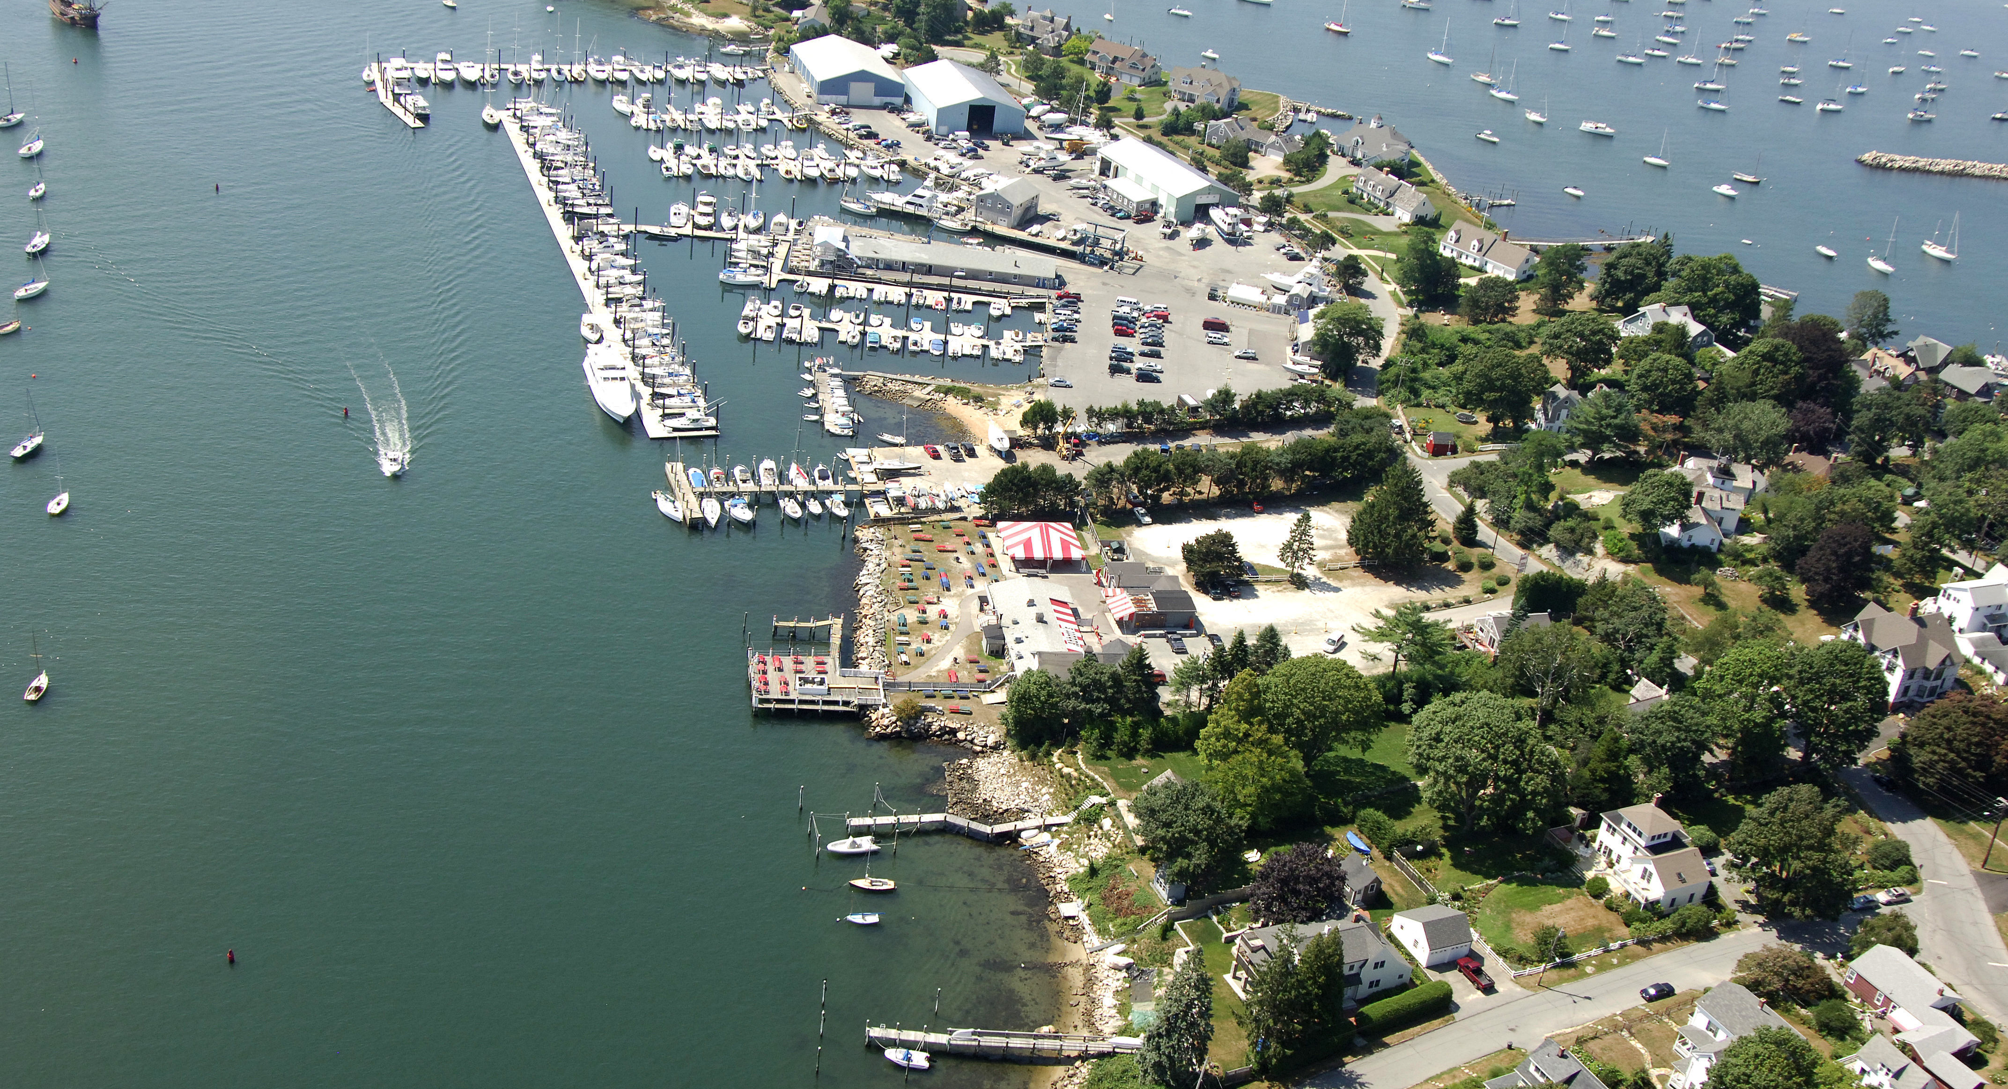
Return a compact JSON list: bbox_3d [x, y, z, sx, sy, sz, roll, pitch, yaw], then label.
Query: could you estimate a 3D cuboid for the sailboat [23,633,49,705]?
[{"bbox_3d":[-123.650,15.330,256.070,2.250,8.400,6.400,2,27,-9],"label":"sailboat"}]

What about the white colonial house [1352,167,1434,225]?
[{"bbox_3d":[99.770,-89.210,510.090,8.000,7.500,22.600,-9,30,-28],"label":"white colonial house"}]

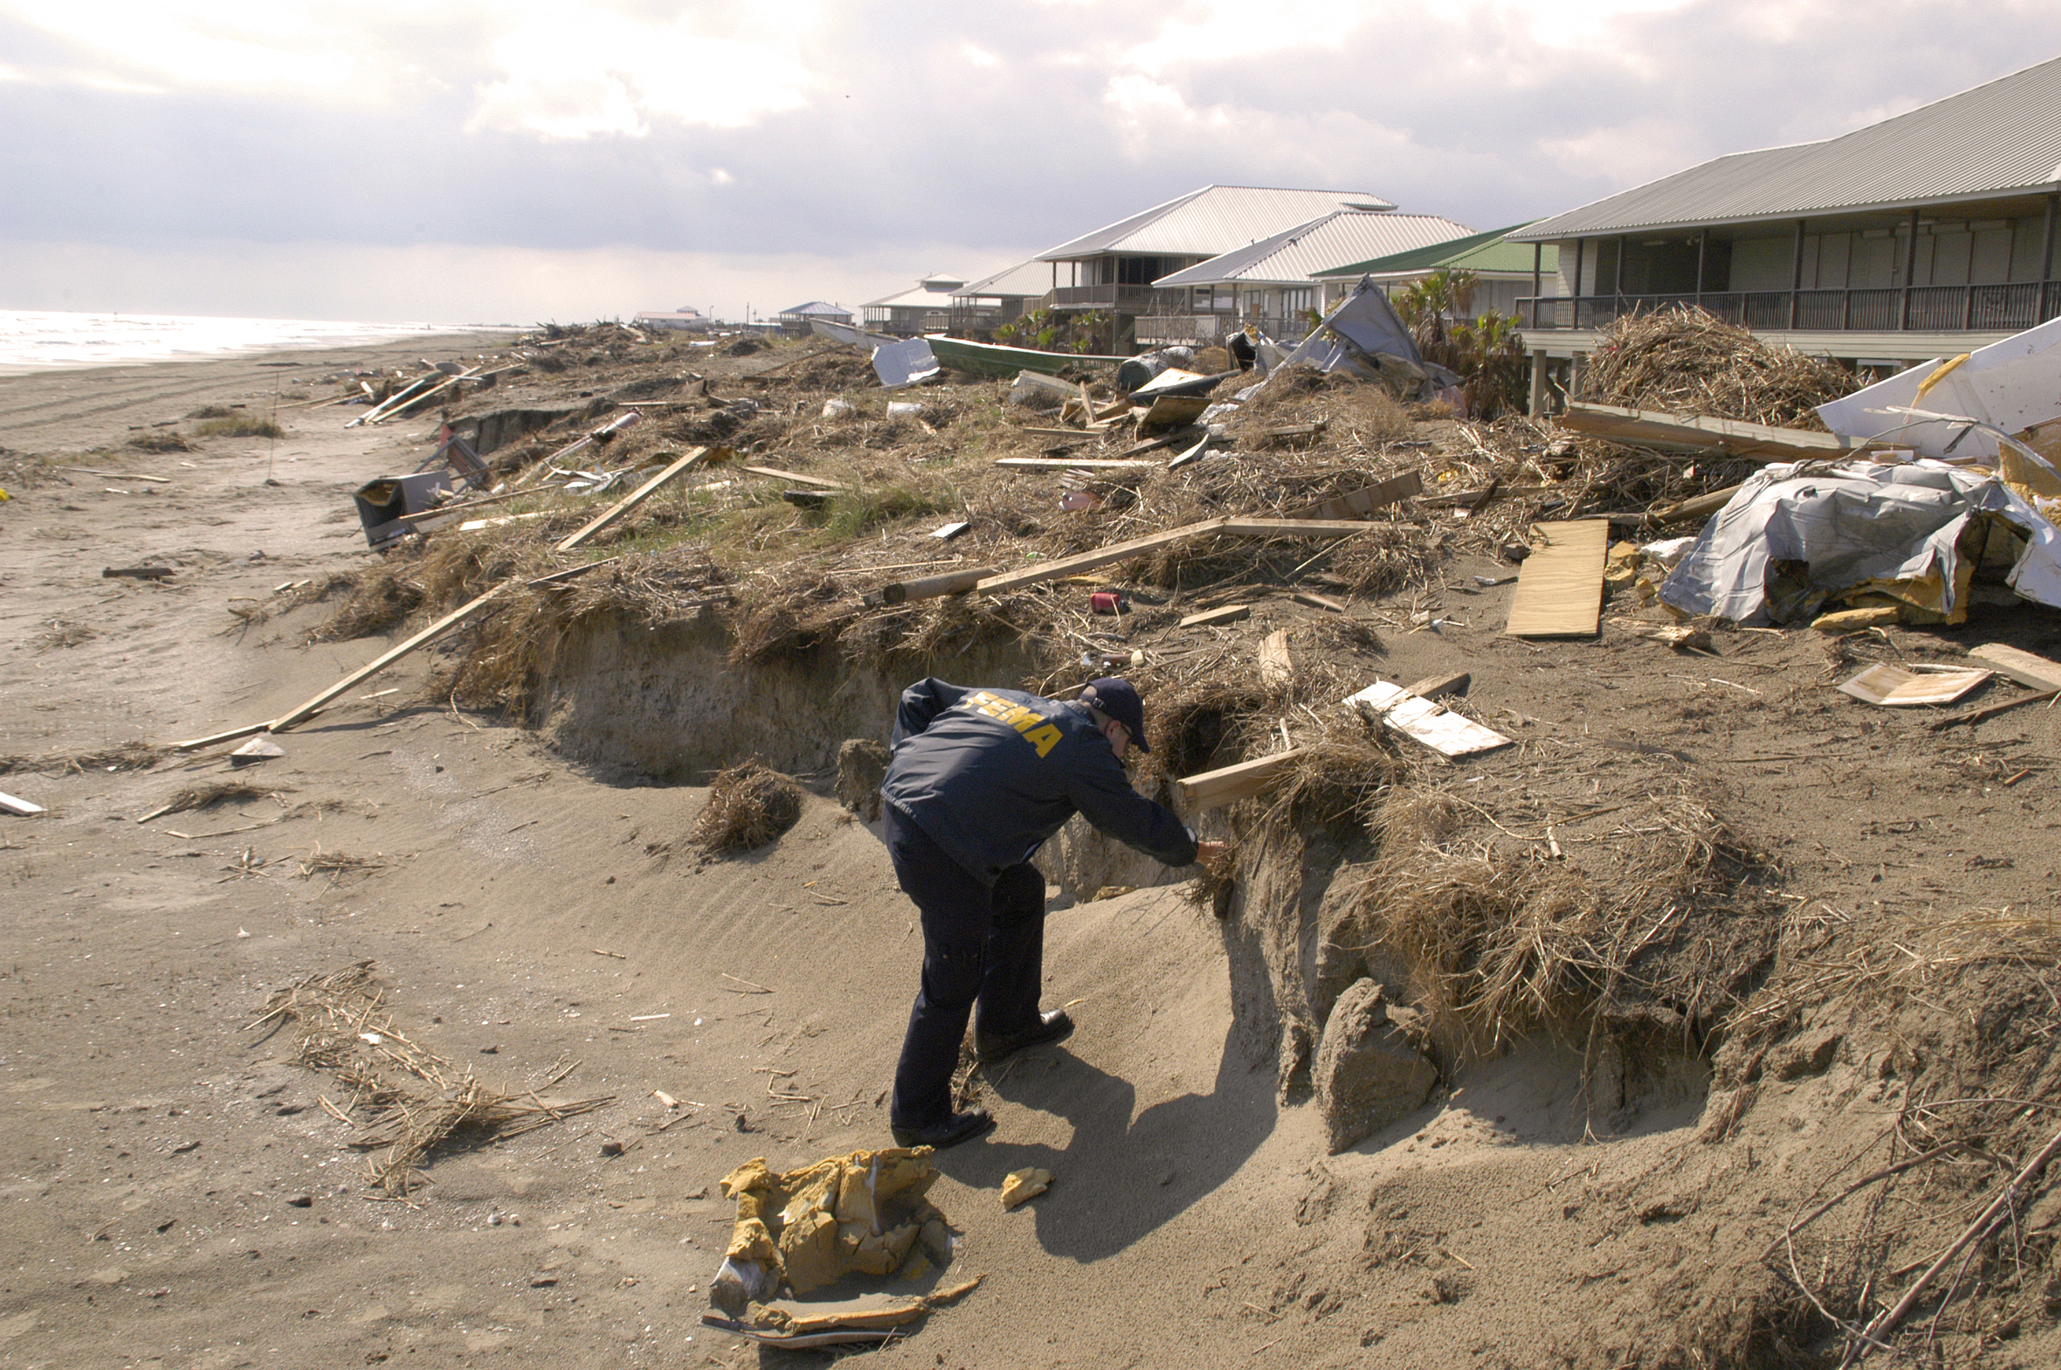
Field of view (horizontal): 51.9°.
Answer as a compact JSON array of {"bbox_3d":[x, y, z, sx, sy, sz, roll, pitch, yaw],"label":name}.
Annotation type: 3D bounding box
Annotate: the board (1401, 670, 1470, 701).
[{"bbox_3d":[1.532,0.024,8.076,0.092,0.042,0.740,10,14,28],"label":"board"}]

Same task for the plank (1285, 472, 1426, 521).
[{"bbox_3d":[2.020,-1.132,13.200,1.119,0.145,0.045,-19,17,-23],"label":"plank"}]

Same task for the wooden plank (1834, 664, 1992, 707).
[{"bbox_3d":[3.616,0.000,8.650,0.470,0.080,0.600,11,15,37],"label":"wooden plank"}]

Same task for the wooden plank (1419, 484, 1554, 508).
[{"bbox_3d":[3.015,-1.266,14.071,1.050,0.060,0.090,-7,12,-25],"label":"wooden plank"}]

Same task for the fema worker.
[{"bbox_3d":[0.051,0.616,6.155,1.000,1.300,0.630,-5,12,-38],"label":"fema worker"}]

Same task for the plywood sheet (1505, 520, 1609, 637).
[{"bbox_3d":[2.987,-0.616,11.886,0.454,0.025,2.179,-2,19,18],"label":"plywood sheet"}]

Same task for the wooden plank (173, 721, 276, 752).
[{"bbox_3d":[-4.636,0.299,12.259,0.089,0.040,0.834,5,10,19],"label":"wooden plank"}]

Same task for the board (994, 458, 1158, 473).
[{"bbox_3d":[0.440,-2.040,19.600,1.521,0.040,0.140,0,20,0],"label":"board"}]

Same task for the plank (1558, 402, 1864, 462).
[{"bbox_3d":[5.024,-1.889,15.900,0.150,0.280,4.000,-1,10,-15],"label":"plank"}]

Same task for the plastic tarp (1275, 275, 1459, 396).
[{"bbox_3d":[4.304,-4.416,27.000,2.400,1.600,1.400,3,9,9],"label":"plastic tarp"}]

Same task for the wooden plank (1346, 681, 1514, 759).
[{"bbox_3d":[1.338,0.130,7.266,0.370,0.030,0.600,-7,25,-42],"label":"wooden plank"}]

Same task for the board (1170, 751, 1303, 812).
[{"bbox_3d":[0.732,0.313,7.085,0.040,0.089,0.831,8,11,35],"label":"board"}]

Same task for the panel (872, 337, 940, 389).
[{"bbox_3d":[-2.005,-5.173,34.000,0.950,0.720,0.120,-9,-15,6],"label":"panel"}]

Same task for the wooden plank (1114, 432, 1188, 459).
[{"bbox_3d":[1.203,-2.353,20.800,0.120,0.050,1.300,8,21,35],"label":"wooden plank"}]

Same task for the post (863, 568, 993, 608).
[{"bbox_3d":[-0.503,-0.558,11.850,0.130,0.130,1.267,7,12,28],"label":"post"}]

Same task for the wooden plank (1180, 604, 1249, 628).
[{"bbox_3d":[0.813,-0.301,9.806,0.095,0.042,0.726,10,14,29],"label":"wooden plank"}]

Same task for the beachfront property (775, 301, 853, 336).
[{"bbox_3d":[-29.740,-50.607,295.000,9.800,5.700,10.500,0,9,-12],"label":"beachfront property"}]

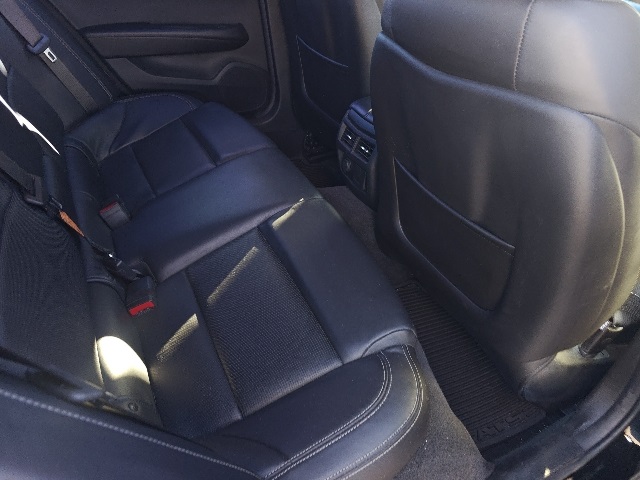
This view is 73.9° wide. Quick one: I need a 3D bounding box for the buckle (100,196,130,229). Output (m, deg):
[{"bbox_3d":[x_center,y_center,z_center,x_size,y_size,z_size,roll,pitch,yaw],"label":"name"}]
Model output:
[{"bbox_3d":[-0.494,-0.063,1.027,0.046,0.060,0.026,-30,41,-8],"label":"buckle"}]

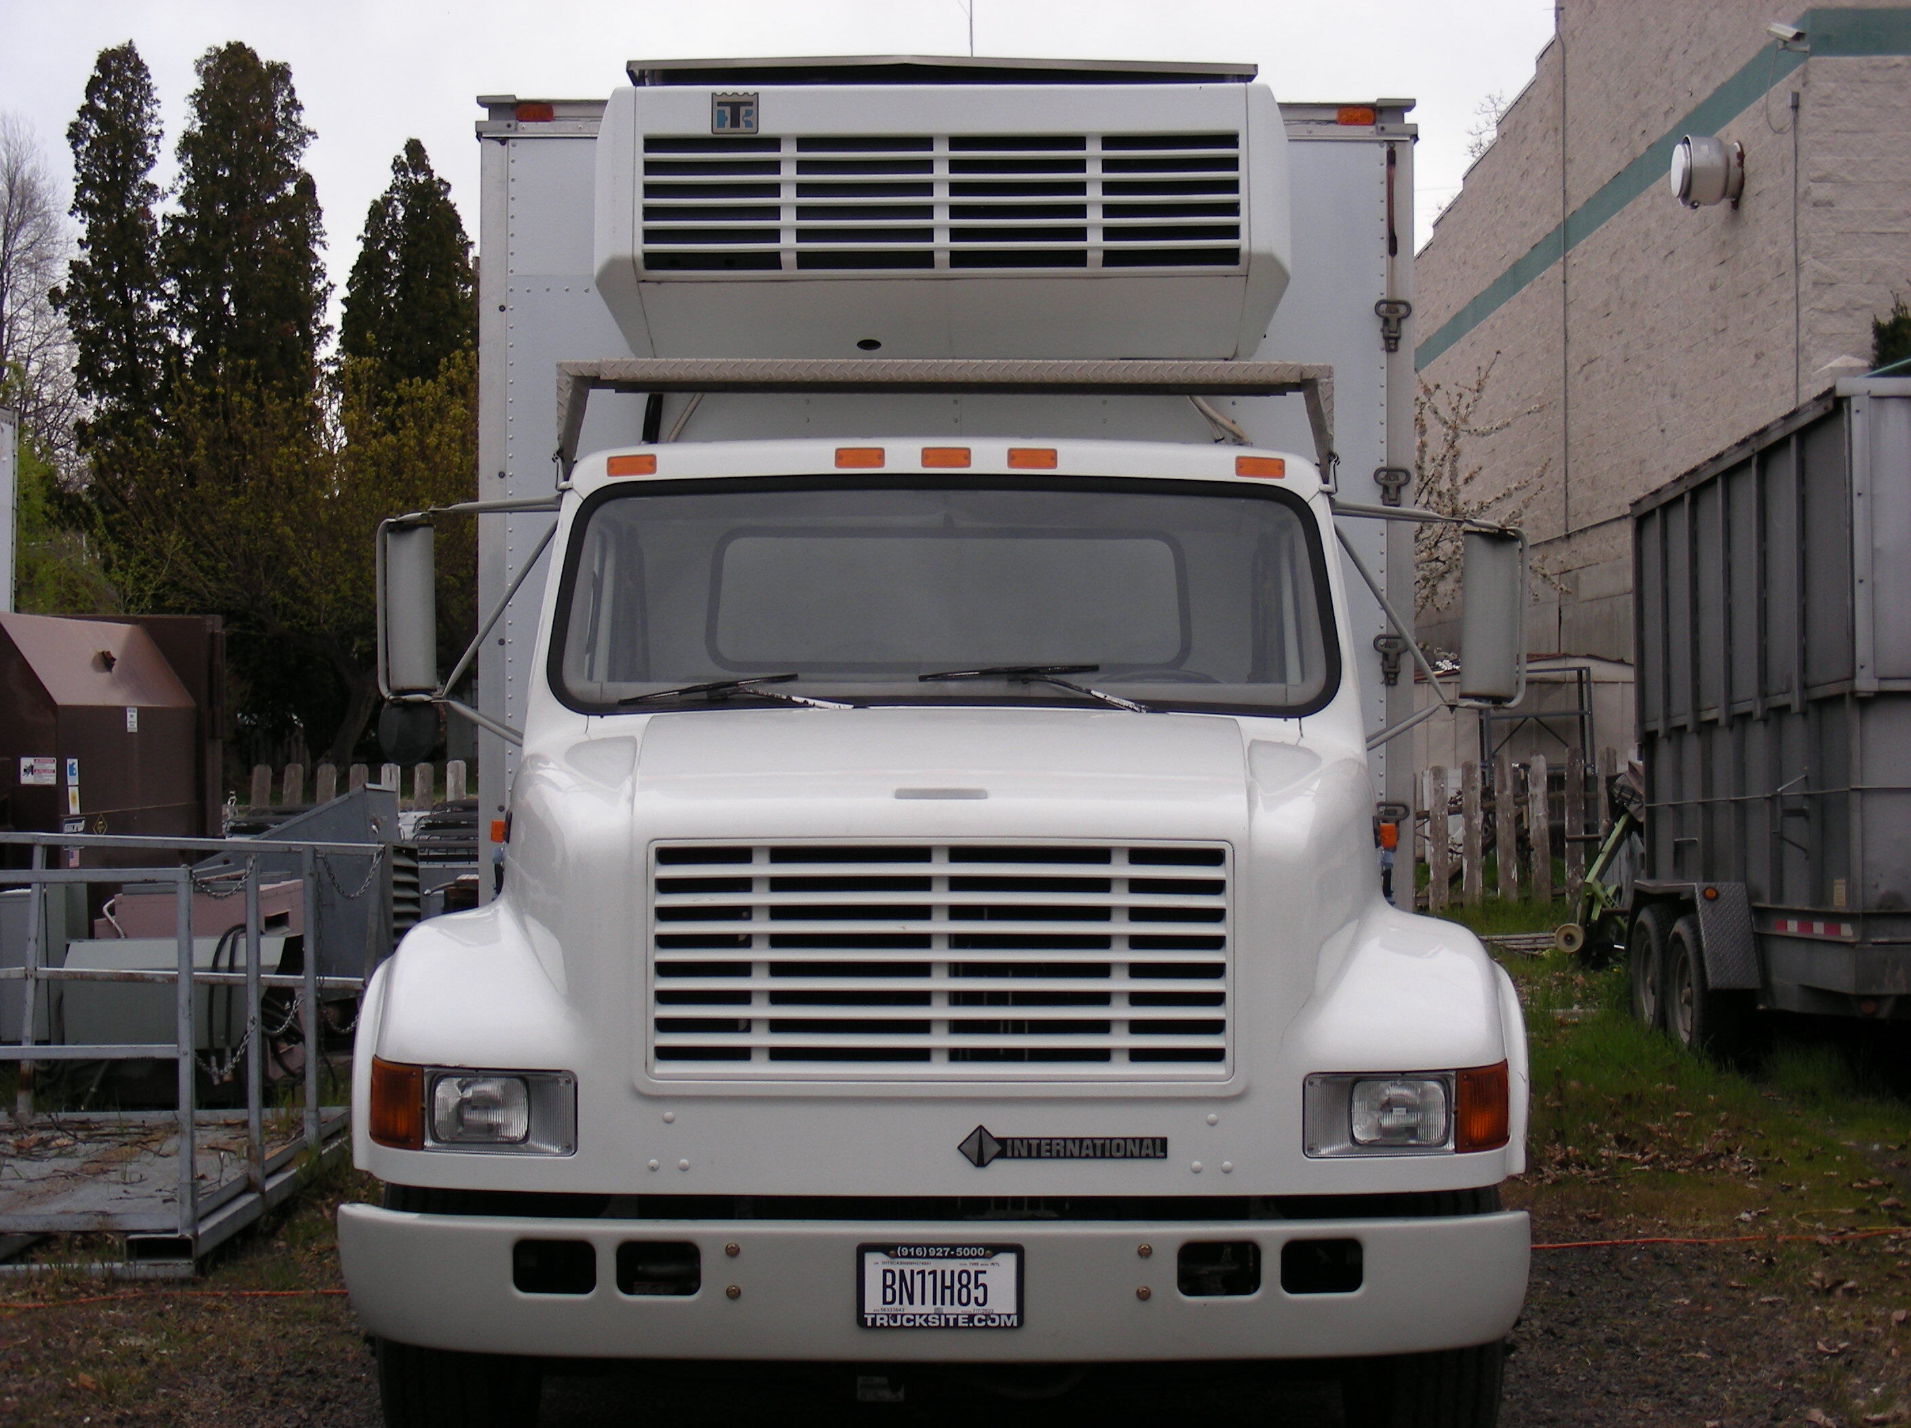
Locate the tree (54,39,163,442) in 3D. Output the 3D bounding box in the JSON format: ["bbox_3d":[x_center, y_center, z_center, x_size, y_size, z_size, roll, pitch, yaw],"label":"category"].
[{"bbox_3d":[-9.828,-3.083,34.000,1.500,9.466,1.500,0,0,0],"label":"tree"}]

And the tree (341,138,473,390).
[{"bbox_3d":[-6.358,-2.519,34.000,1.700,8.338,1.700,0,0,0],"label":"tree"}]

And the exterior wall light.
[{"bbox_3d":[6.600,-4.760,25.700,0.560,0.620,0.620,0,0,0],"label":"exterior wall light"}]

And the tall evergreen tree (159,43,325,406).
[{"bbox_3d":[-8.258,-3.074,34.000,2.000,9.448,2.000,0,0,0],"label":"tall evergreen tree"}]

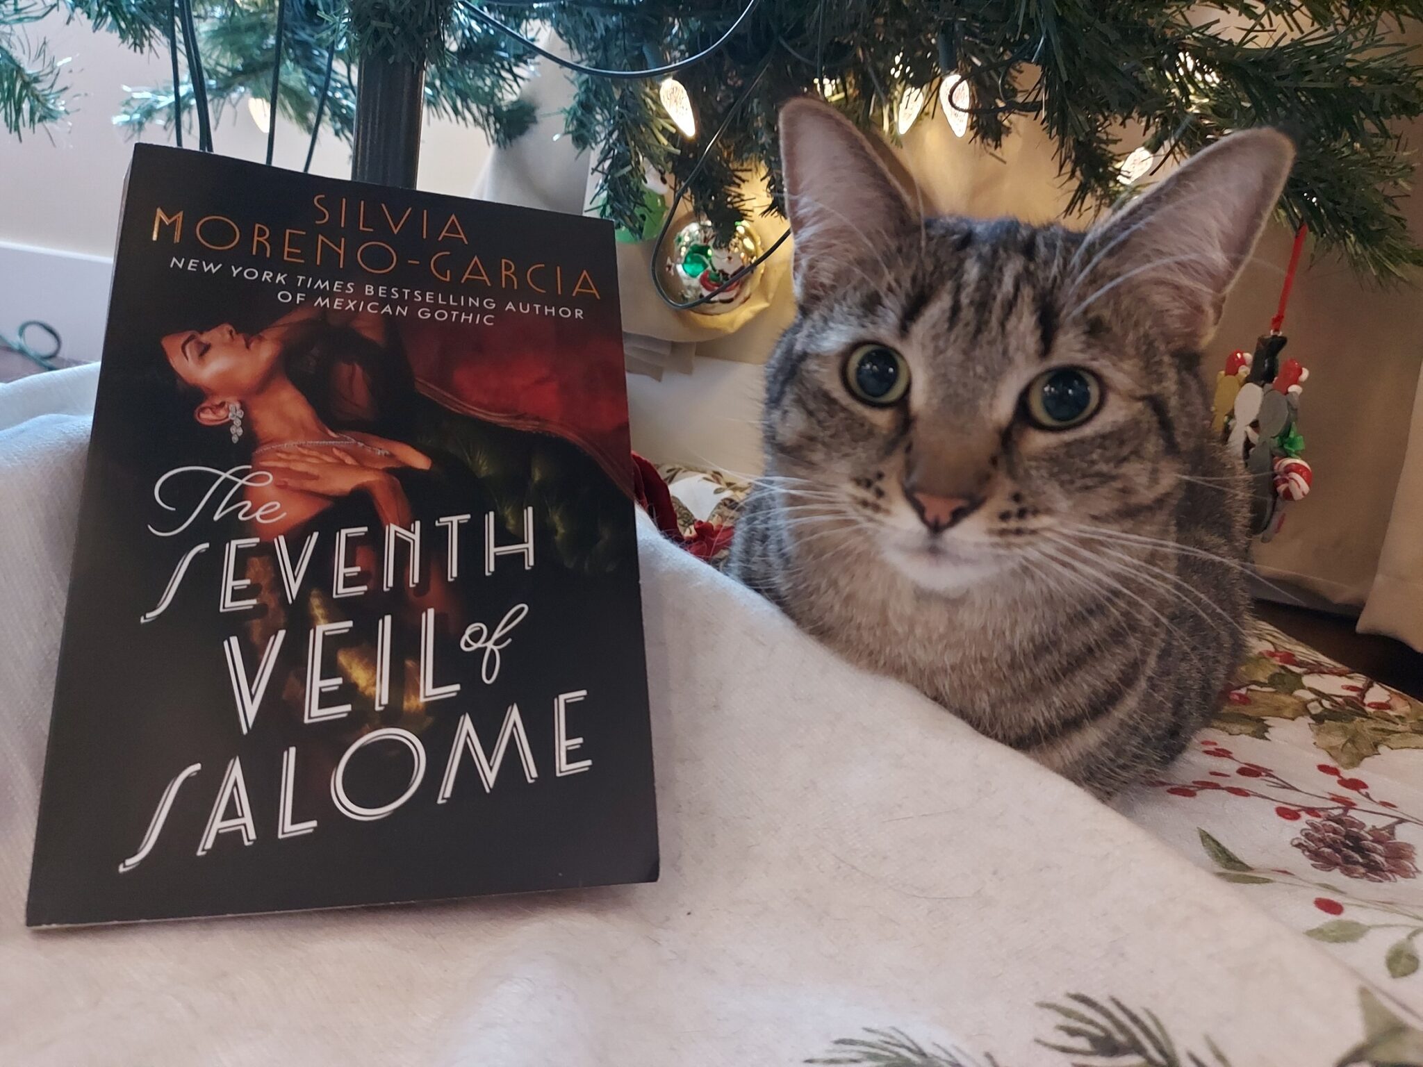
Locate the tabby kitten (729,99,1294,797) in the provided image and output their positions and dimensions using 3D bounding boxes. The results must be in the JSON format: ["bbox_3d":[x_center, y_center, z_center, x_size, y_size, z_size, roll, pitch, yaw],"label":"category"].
[{"bbox_3d":[0.116,-0.033,0.388,0.190,0.210,0.330,12,13,18],"label":"tabby kitten"}]

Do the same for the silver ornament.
[{"bbox_3d":[0.003,-0.182,0.660,0.065,0.070,0.065,7,13,-2],"label":"silver ornament"}]

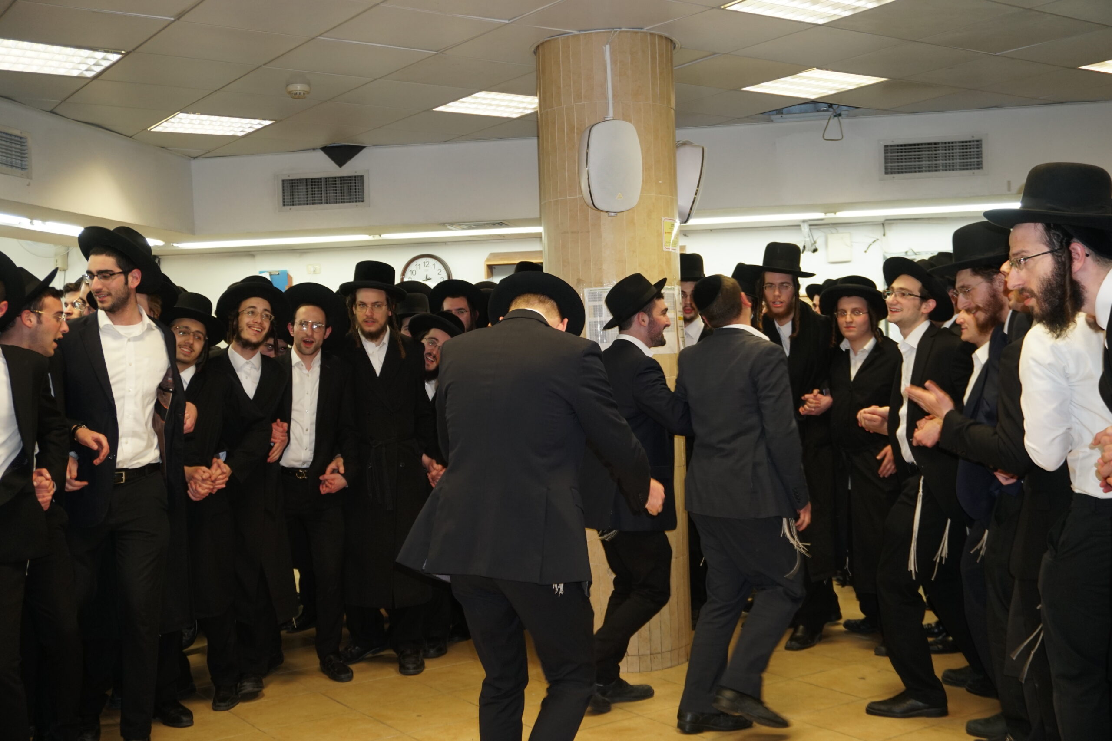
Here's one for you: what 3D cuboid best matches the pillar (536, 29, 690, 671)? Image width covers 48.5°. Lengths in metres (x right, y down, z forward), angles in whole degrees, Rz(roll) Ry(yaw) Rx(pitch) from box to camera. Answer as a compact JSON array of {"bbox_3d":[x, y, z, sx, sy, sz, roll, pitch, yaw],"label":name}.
[{"bbox_3d":[0.265,-0.084,5.630,0.616,2.758,0.616,-2,1,0],"label":"pillar"}]

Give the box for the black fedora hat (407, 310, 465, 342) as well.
[{"bbox_3d":[-0.540,-0.208,5.750,0.310,0.140,0.340,24,-12,-5],"label":"black fedora hat"}]

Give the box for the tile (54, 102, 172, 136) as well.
[{"bbox_3d":[-2.472,-1.409,6.806,0.600,0.020,0.600,-3,1,-35],"label":"tile"}]

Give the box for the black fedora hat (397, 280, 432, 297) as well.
[{"bbox_3d":[-0.767,-0.393,6.613,0.315,0.130,0.340,-2,-19,-12],"label":"black fedora hat"}]

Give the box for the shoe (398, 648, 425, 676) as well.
[{"bbox_3d":[-0.652,1.291,5.585,0.112,0.105,0.290,-2,1,-5],"label":"shoe"}]

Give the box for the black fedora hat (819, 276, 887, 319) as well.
[{"bbox_3d":[1.466,-0.369,6.070,0.330,0.125,0.355,4,-25,22],"label":"black fedora hat"}]

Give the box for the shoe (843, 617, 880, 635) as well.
[{"bbox_3d":[1.521,1.203,5.985,0.285,0.105,0.100,4,0,-10],"label":"shoe"}]

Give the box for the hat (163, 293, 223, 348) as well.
[{"bbox_3d":[-1.538,-0.217,5.200,0.310,0.140,0.340,23,-13,-21],"label":"hat"}]

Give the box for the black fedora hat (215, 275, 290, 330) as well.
[{"bbox_3d":[-1.267,-0.288,5.172,0.315,0.130,0.335,4,-35,-14],"label":"black fedora hat"}]

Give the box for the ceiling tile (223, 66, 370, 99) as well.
[{"bbox_3d":[-1.286,-1.427,6.137,0.600,0.018,0.600,-3,1,-35],"label":"ceiling tile"}]

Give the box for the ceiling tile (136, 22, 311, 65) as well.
[{"bbox_3d":[-1.443,-1.418,5.335,0.600,0.020,0.600,-2,1,-35],"label":"ceiling tile"}]

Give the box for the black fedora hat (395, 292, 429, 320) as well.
[{"bbox_3d":[-0.733,-0.325,6.300,0.310,0.140,0.340,-2,1,-7],"label":"black fedora hat"}]

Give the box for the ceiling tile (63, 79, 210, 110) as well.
[{"bbox_3d":[-2.127,-1.413,6.320,0.600,0.020,0.600,-2,1,-35],"label":"ceiling tile"}]

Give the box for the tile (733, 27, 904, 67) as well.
[{"bbox_3d":[1.218,-1.495,5.685,0.600,0.018,0.600,-3,1,-35],"label":"tile"}]

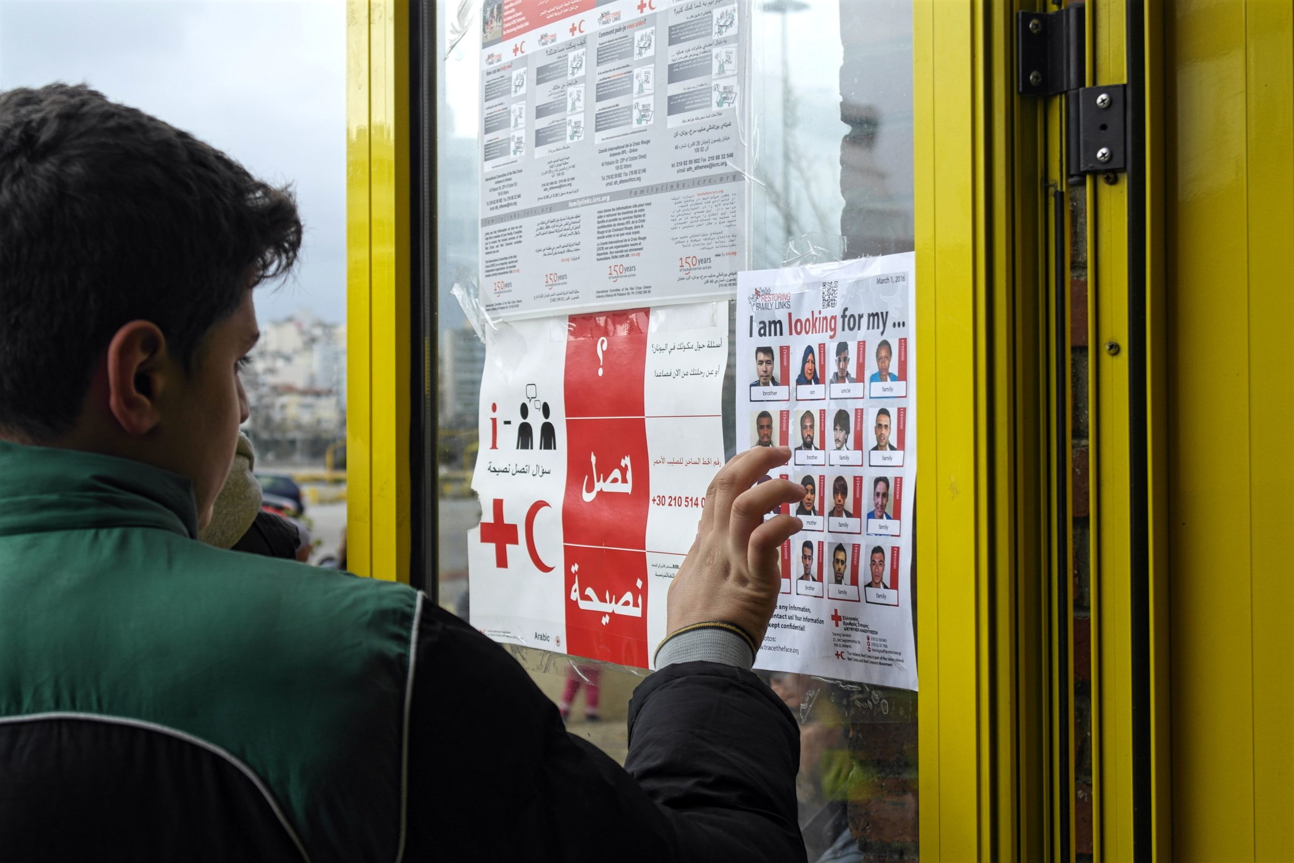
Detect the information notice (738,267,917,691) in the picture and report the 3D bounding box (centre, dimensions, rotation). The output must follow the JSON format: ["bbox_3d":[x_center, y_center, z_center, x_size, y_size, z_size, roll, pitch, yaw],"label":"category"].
[{"bbox_3d":[0.125,0.028,1.495,0.004,0.297,0.210,0,-1,-33],"label":"information notice"}]

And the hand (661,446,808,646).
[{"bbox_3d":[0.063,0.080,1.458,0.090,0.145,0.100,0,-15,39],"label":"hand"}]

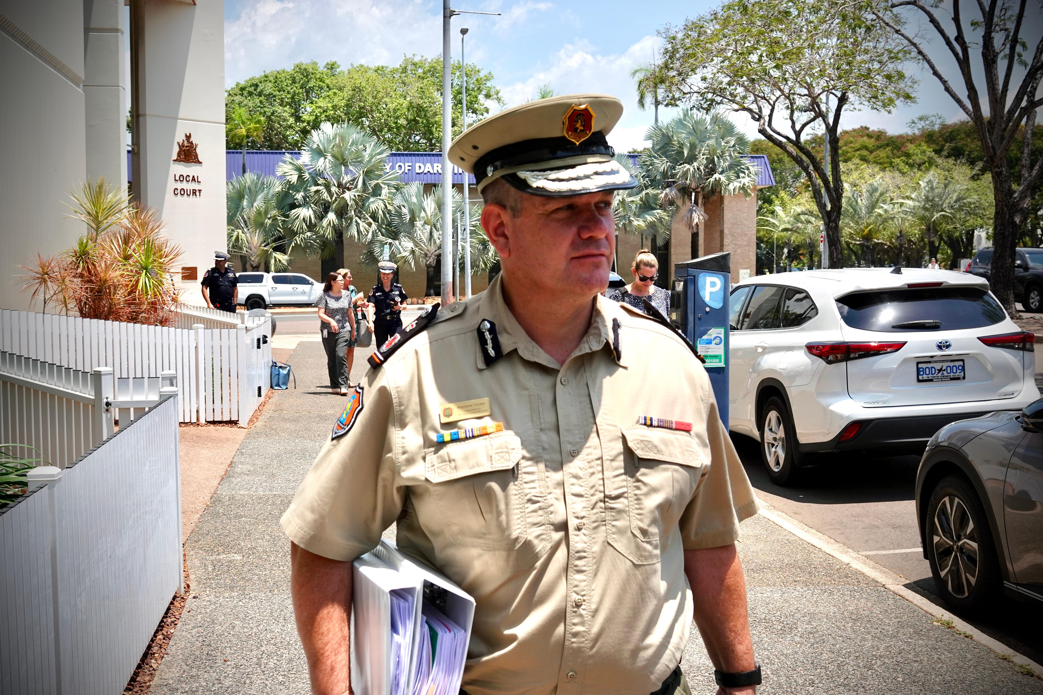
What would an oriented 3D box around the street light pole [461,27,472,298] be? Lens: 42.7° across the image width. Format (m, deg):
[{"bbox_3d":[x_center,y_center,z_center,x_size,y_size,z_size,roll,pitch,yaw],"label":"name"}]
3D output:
[{"bbox_3d":[-2.436,-7.838,57.855,0.450,12.357,0.900,0,3,-8],"label":"street light pole"}]

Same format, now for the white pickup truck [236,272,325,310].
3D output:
[{"bbox_3d":[-9.900,-2.287,56.961,5.330,1.830,1.870,0,3,-8],"label":"white pickup truck"}]

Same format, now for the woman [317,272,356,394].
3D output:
[{"bbox_3d":[-2.485,-0.199,17.866,0.530,1.622,0.420,-1,3,-9],"label":"woman"}]

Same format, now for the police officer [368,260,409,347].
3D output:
[{"bbox_3d":[-1.817,-0.287,18.112,0.530,1.772,0.380,0,3,-7],"label":"police officer"}]

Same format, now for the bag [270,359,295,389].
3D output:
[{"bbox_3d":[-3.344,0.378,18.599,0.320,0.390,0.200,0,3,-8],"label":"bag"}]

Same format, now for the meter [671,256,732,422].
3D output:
[{"bbox_3d":[1.200,0.232,8.977,0.330,1.744,0.310,0,3,-8],"label":"meter"}]

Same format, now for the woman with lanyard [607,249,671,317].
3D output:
[{"bbox_3d":[0.853,0.180,9.625,0.460,1.776,0.340,0,3,-6],"label":"woman with lanyard"}]

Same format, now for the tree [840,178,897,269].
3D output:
[{"bbox_3d":[17.157,-5.442,65.800,3.100,5.693,3.100,1,3,15],"label":"tree"}]

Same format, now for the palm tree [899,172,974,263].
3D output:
[{"bbox_3d":[20.106,-5.550,64.792,3.800,6.020,3.800,1,3,17],"label":"palm tree"}]

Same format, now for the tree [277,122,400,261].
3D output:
[{"bbox_3d":[-9.003,-6.668,65.732,6.100,9.050,6.000,0,3,-8],"label":"tree"}]

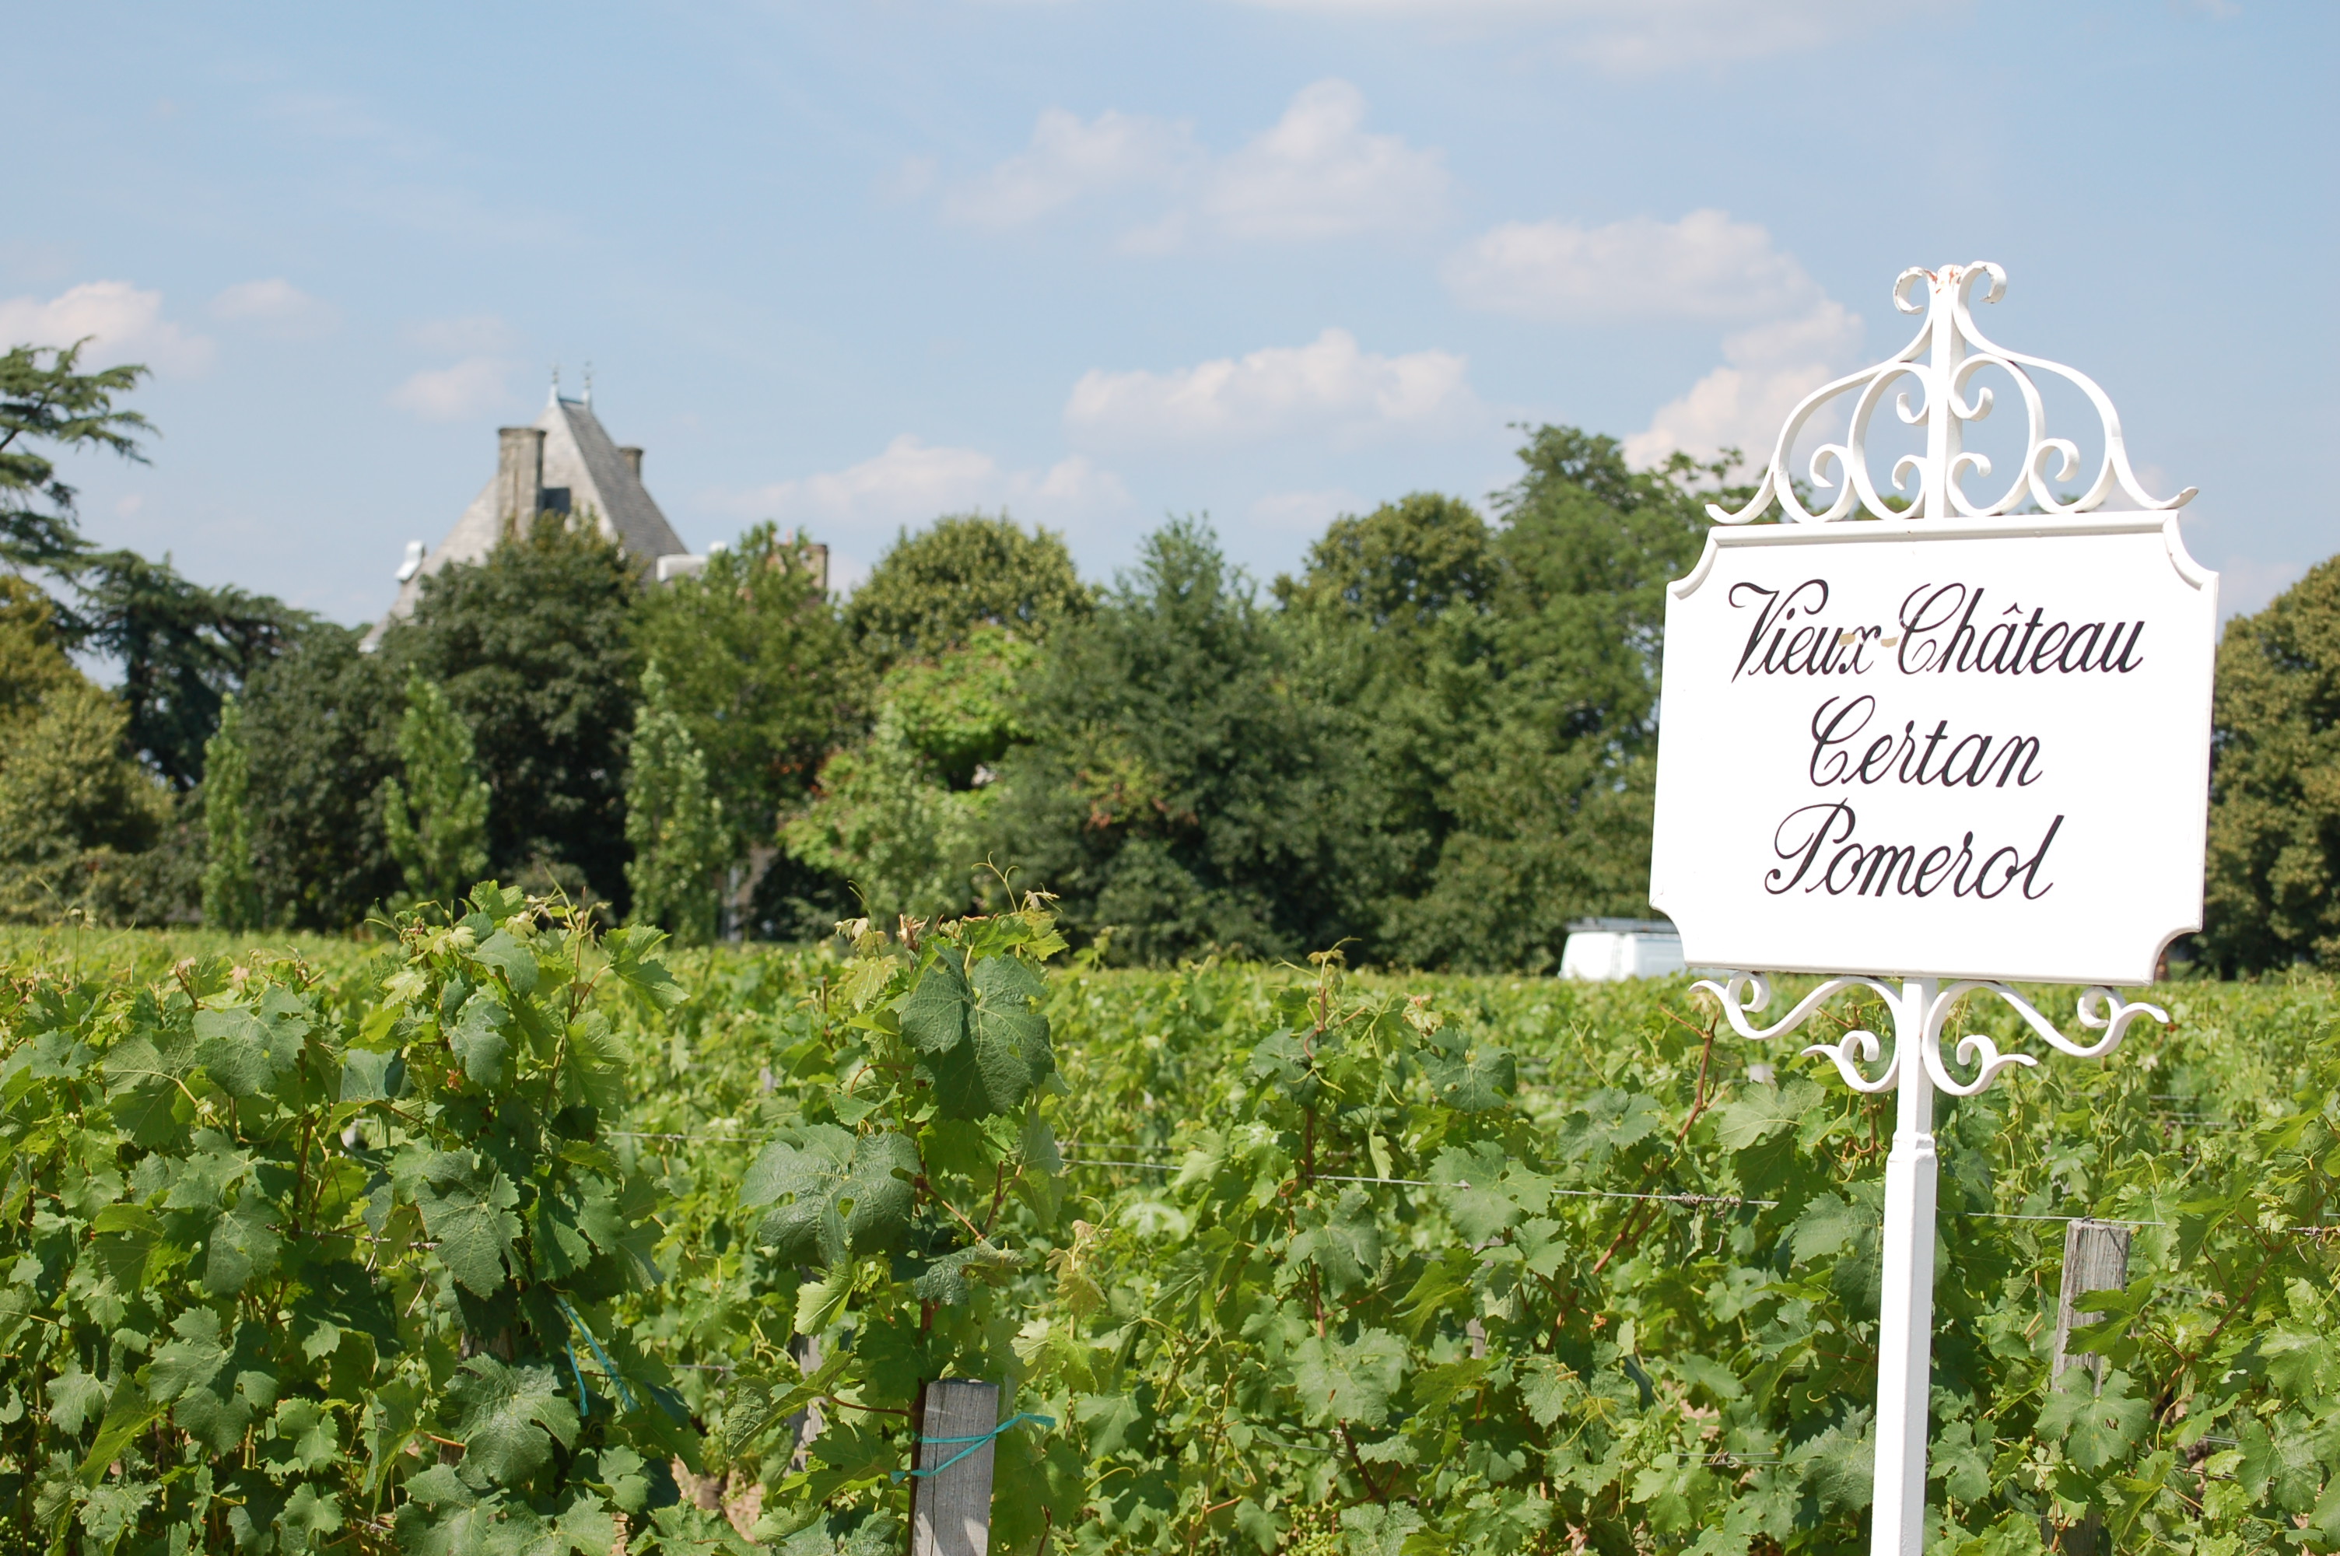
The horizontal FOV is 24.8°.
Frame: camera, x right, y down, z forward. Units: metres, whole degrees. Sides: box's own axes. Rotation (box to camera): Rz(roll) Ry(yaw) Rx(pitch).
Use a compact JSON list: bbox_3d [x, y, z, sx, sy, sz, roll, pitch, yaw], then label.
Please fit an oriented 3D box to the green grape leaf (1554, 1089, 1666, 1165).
[{"bbox_3d":[0.524,0.416,6.350,0.130,0.100,0.050,1,-27,10],"label":"green grape leaf"}]

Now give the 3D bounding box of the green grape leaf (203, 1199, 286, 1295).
[{"bbox_3d":[-0.935,0.473,5.380,0.082,0.102,0.045,2,-16,6],"label":"green grape leaf"}]

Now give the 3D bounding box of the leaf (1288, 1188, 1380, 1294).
[{"bbox_3d":[0.201,0.569,6.550,0.112,0.130,0.050,2,-2,2],"label":"leaf"}]

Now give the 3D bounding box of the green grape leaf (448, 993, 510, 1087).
[{"bbox_3d":[-0.681,0.258,5.250,0.061,0.095,0.035,2,-14,-14],"label":"green grape leaf"}]

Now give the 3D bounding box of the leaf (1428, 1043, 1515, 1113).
[{"bbox_3d":[0.365,0.363,6.450,0.104,0.084,0.045,2,-2,3],"label":"leaf"}]

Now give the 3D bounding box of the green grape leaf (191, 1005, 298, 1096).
[{"bbox_3d":[-0.929,0.276,5.350,0.105,0.097,0.045,2,-22,1],"label":"green grape leaf"}]

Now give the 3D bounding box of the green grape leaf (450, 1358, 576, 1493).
[{"bbox_3d":[-0.646,0.635,5.250,0.130,0.139,0.045,2,-22,1],"label":"green grape leaf"}]

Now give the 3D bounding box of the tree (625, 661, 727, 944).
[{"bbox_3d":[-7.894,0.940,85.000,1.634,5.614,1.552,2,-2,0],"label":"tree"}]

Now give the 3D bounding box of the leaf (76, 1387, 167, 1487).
[{"bbox_3d":[-1.102,0.692,5.600,0.094,0.108,0.050,2,-2,-11],"label":"leaf"}]

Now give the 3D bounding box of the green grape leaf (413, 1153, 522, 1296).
[{"bbox_3d":[-0.693,0.439,5.250,0.108,0.146,0.045,2,-2,-8],"label":"green grape leaf"}]

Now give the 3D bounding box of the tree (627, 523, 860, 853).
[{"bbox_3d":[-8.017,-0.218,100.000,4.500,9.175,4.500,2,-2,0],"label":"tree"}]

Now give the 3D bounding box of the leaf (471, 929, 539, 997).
[{"bbox_3d":[-0.660,0.185,5.300,0.068,0.072,0.035,2,-24,-8],"label":"leaf"}]

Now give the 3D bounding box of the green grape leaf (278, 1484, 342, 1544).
[{"bbox_3d":[-0.865,0.739,5.350,0.064,0.062,0.035,2,-17,-2],"label":"green grape leaf"}]

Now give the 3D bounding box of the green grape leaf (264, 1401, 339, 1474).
[{"bbox_3d":[-0.904,0.688,5.550,0.077,0.085,0.030,1,-20,7],"label":"green grape leaf"}]

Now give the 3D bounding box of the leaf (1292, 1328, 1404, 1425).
[{"bbox_3d":[0.216,0.724,6.450,0.138,0.128,0.045,1,-20,10],"label":"leaf"}]

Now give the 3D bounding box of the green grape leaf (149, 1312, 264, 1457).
[{"bbox_3d":[-1.011,0.634,5.600,0.125,0.155,0.045,1,-20,10],"label":"green grape leaf"}]

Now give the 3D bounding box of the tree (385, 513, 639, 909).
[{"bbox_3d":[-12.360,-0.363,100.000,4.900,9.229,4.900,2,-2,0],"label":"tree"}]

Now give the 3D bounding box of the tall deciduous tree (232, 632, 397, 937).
[{"bbox_3d":[-16.424,0.672,103.000,3.607,7.213,4.200,2,-2,0],"label":"tall deciduous tree"}]

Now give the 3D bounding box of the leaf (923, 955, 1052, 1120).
[{"bbox_3d":[-0.169,0.240,4.920,0.120,0.152,0.045,2,-11,-5],"label":"leaf"}]

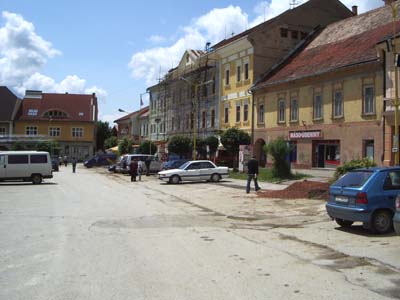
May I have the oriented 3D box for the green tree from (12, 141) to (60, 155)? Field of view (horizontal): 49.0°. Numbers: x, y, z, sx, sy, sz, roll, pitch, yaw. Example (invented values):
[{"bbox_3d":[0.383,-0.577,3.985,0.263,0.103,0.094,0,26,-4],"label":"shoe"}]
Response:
[{"bbox_3d":[-25.692,0.707,68.963,7.200,4.400,3.600,0,-1,0],"label":"green tree"}]

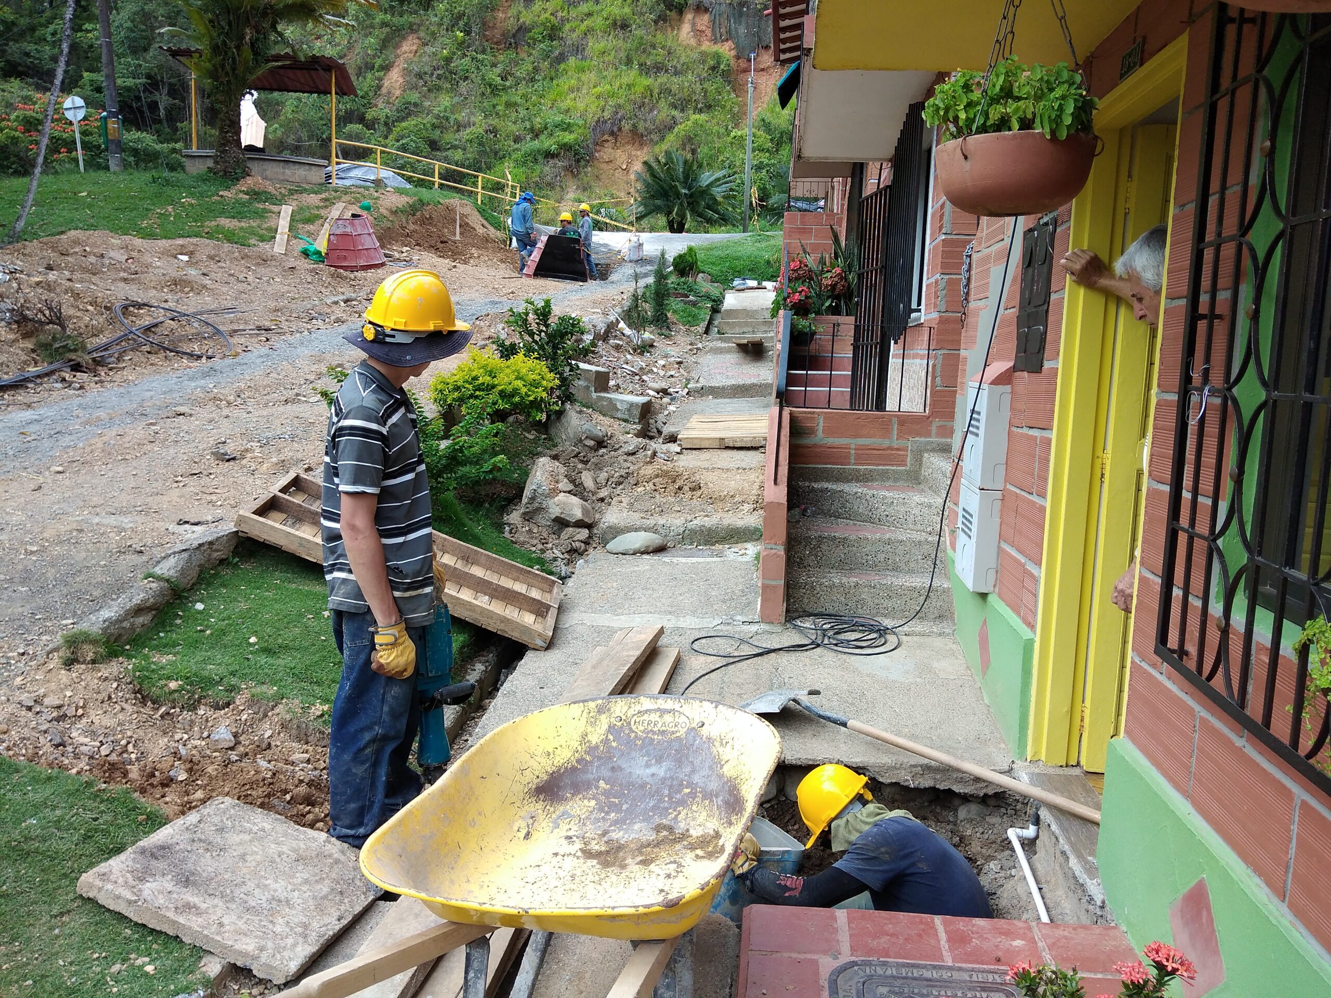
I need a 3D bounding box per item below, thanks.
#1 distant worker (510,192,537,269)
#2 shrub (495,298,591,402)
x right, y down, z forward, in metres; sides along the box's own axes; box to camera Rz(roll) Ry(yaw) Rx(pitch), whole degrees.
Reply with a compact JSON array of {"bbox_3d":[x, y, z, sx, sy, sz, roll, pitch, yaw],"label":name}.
[{"bbox_3d":[-2.988,-5.611,21.045,0.500,1.670,0.500,-2,8,-37],"label":"distant worker"},{"bbox_3d":[-1.137,-1.349,9.300,0.880,1.080,0.850,3,7,6],"label":"shrub"}]

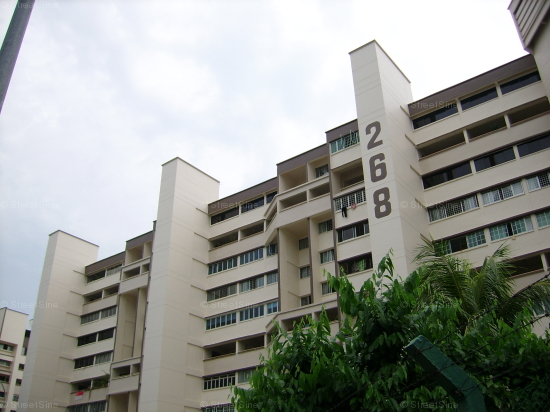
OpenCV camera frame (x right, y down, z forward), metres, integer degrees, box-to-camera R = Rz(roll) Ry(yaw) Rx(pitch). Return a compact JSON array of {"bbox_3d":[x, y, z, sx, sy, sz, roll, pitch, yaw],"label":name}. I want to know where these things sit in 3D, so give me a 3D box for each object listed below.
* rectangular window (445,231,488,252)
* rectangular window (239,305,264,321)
[{"bbox_3d":[12.718,2.521,37.972,3.309,1.069,0.150,-21,-34,32],"label":"rectangular window"},{"bbox_3d":[-2.038,9.566,49.440,2.778,1.013,0.200,-20,-33,32],"label":"rectangular window"}]

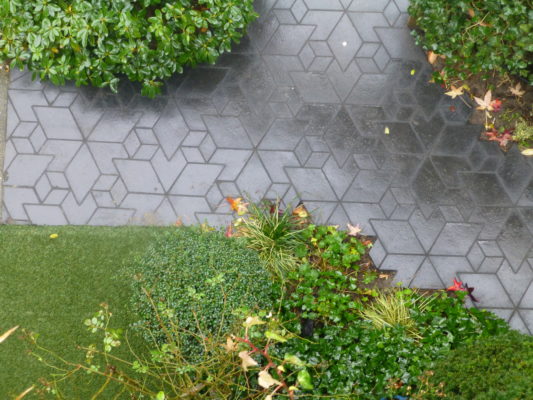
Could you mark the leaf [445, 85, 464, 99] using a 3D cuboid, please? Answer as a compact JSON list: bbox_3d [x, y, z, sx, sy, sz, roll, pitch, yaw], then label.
[{"bbox_3d":[1.046,-0.600,4.542,0.106,0.025,0.082,2,80,2],"label":"leaf"}]

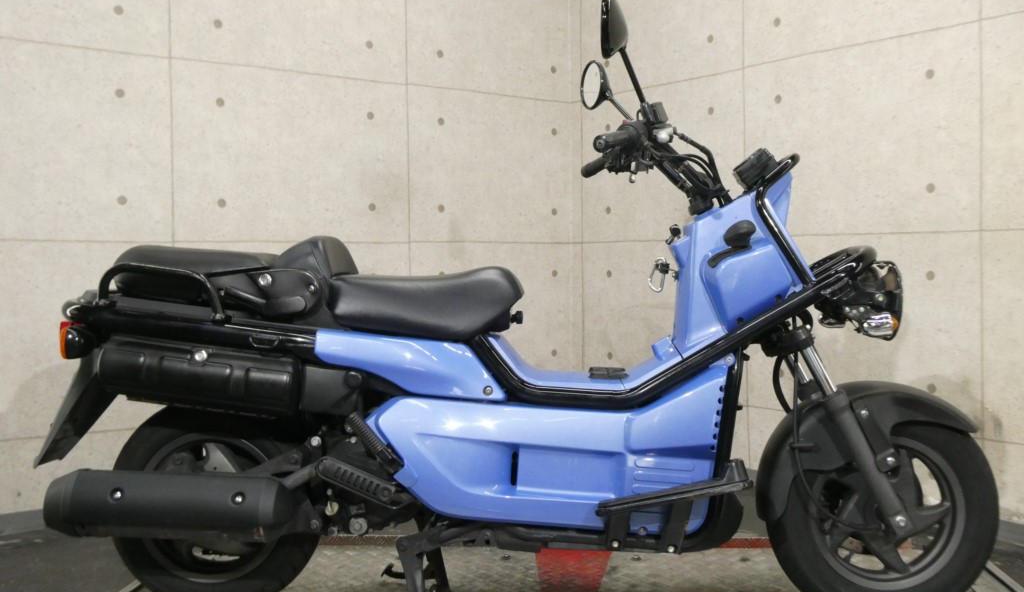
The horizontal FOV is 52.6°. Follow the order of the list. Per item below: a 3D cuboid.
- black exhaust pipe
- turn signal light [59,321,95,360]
[{"bbox_3d":[-0.688,0.426,2.106,0.520,0.143,0.145,1,2,2],"label":"black exhaust pipe"},{"bbox_3d":[-0.893,0.096,2.128,0.078,0.072,0.085,-1,2,2],"label":"turn signal light"}]

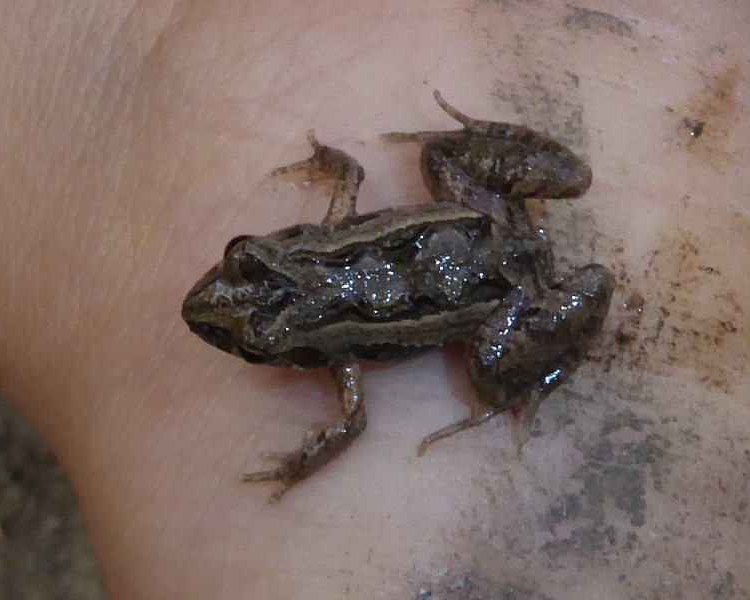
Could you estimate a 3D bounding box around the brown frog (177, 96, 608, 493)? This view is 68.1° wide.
[{"bbox_3d":[0.002,-0.001,0.037,0.029,0.009,0.028,-7,83,-1],"label":"brown frog"}]

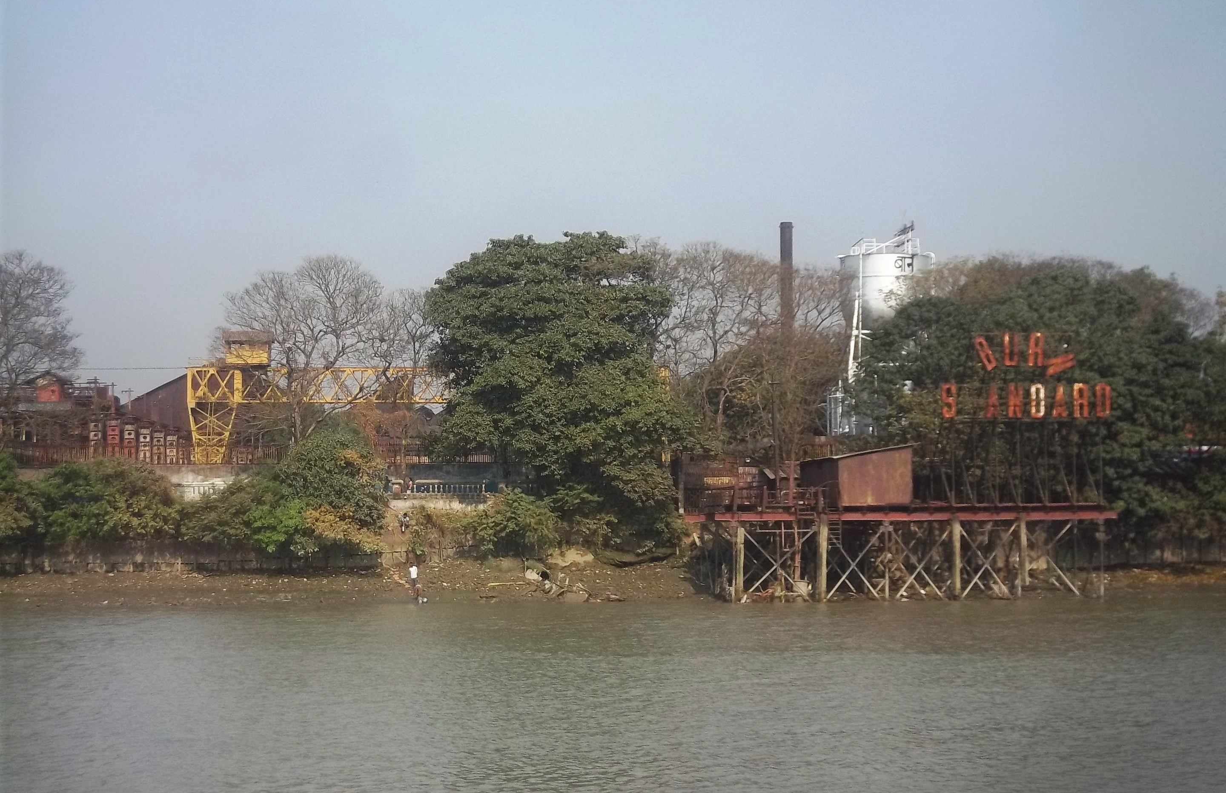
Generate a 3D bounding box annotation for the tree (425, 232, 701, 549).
[{"bbox_3d":[-2.747,-0.340,149.000,15.000,17.300,13.000,0,-2,0],"label":"tree"}]

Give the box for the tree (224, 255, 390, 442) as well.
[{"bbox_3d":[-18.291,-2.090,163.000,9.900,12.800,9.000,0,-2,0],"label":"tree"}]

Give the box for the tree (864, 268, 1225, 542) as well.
[{"bbox_3d":[24.042,0.243,154.000,20.300,15.300,14.000,0,-2,0],"label":"tree"}]

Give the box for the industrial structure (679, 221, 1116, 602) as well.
[{"bbox_3d":[15.151,0.789,145.000,22.800,20.200,9.500,0,-2,-6],"label":"industrial structure"}]

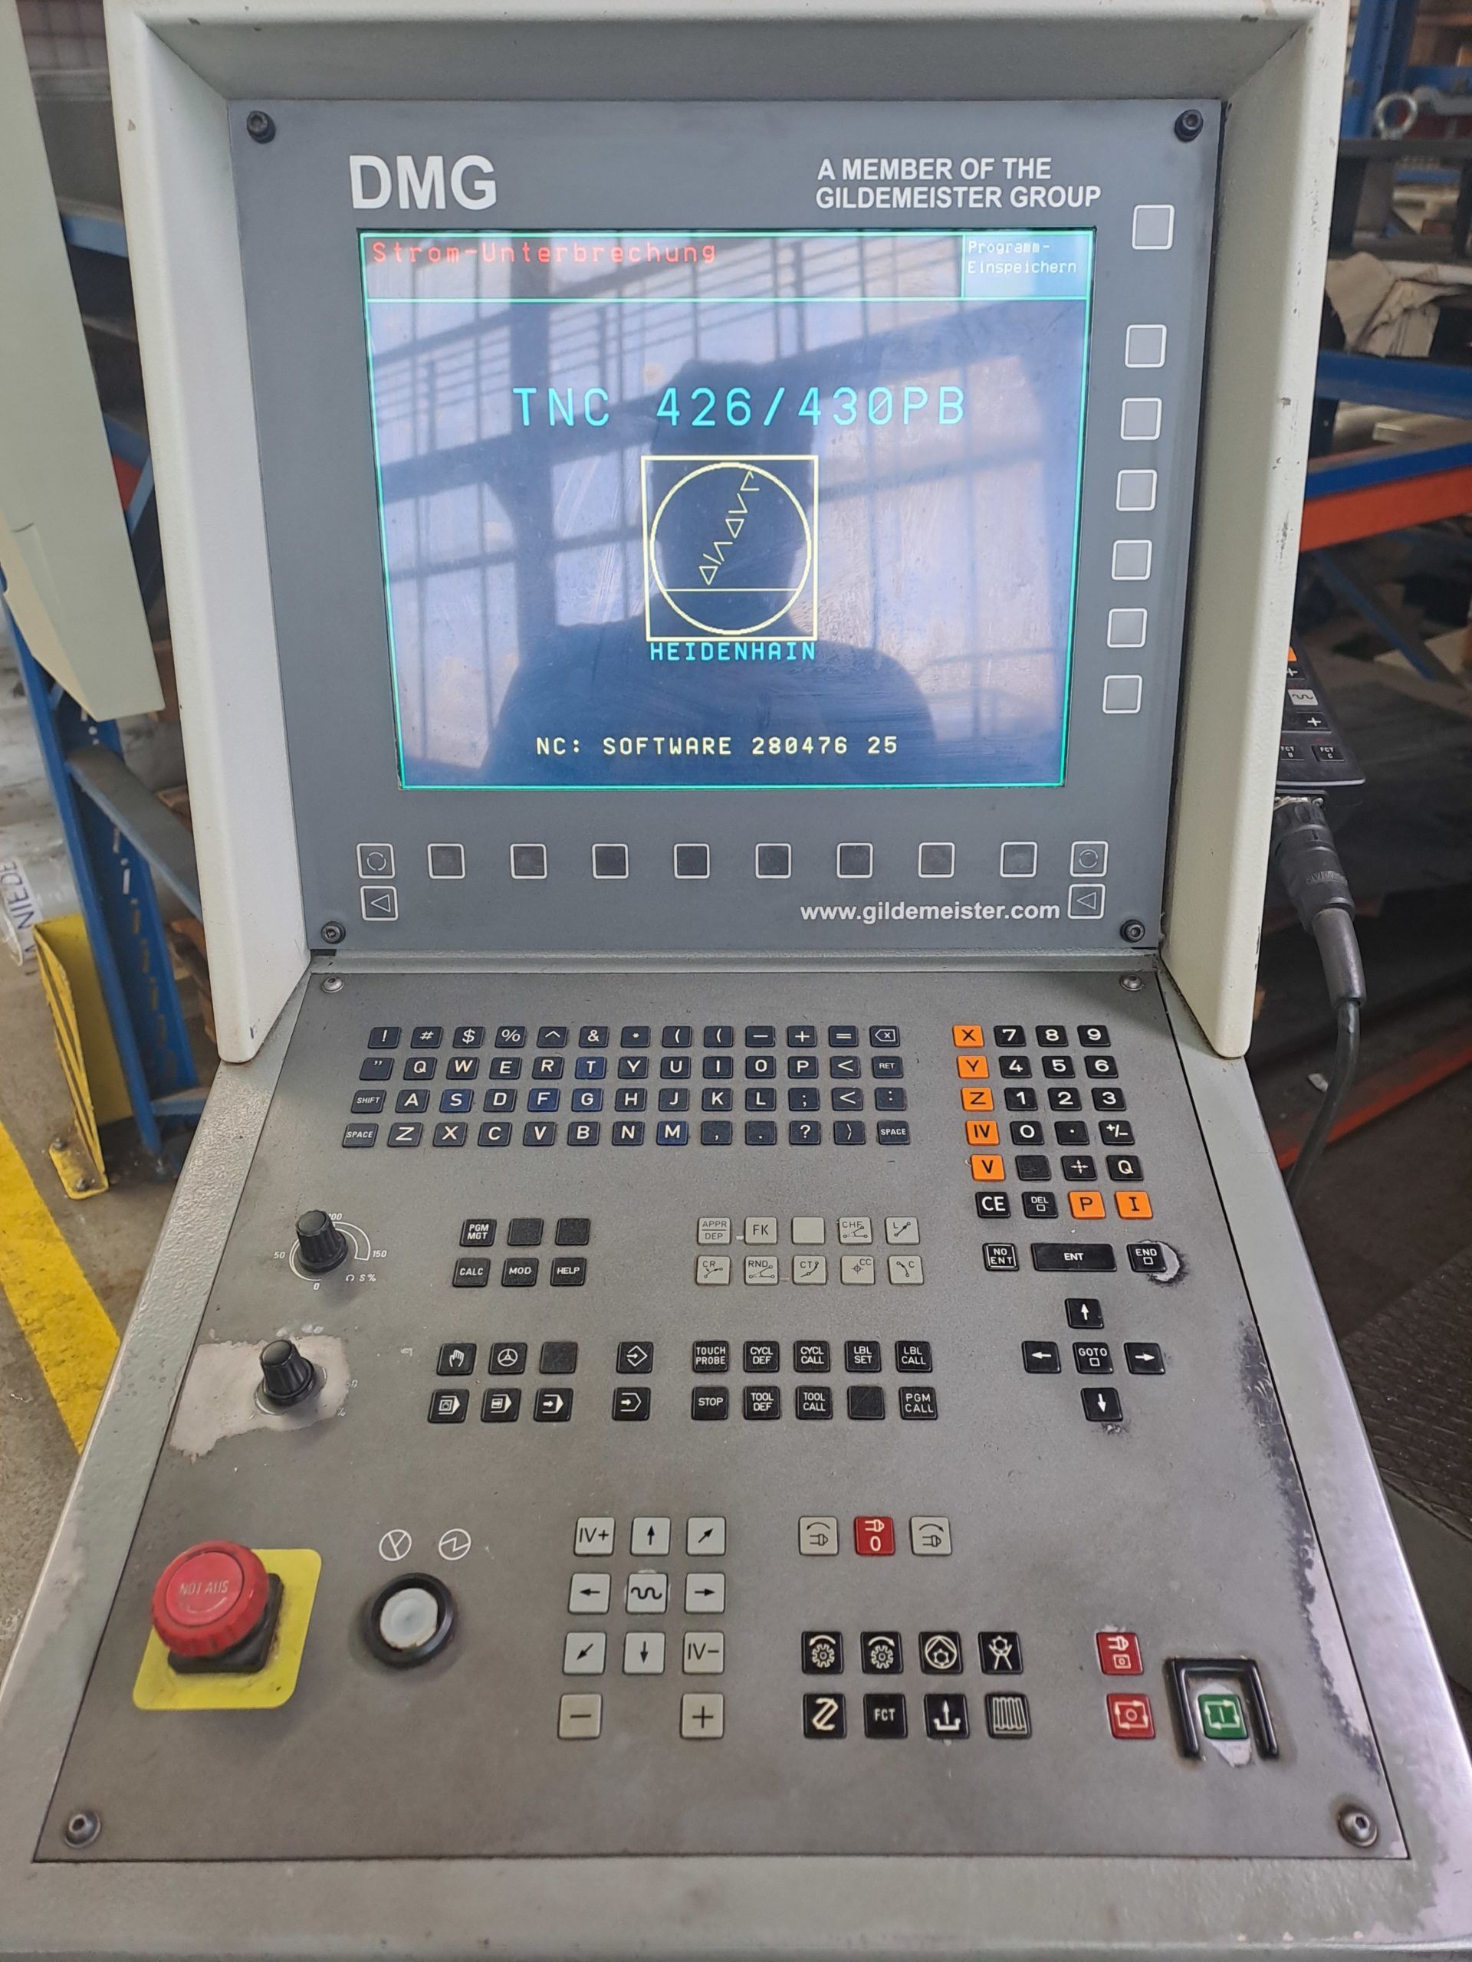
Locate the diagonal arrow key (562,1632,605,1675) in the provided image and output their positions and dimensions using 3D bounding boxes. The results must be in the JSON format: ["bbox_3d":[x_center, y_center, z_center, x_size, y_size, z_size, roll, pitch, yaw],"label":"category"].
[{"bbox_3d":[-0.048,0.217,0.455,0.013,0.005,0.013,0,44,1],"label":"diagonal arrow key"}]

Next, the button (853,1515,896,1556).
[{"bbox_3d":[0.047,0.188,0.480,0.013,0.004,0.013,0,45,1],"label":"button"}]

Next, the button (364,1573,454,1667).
[{"bbox_3d":[-0.106,0.208,0.461,0.030,0.008,0.030,0,44,1],"label":"button"}]

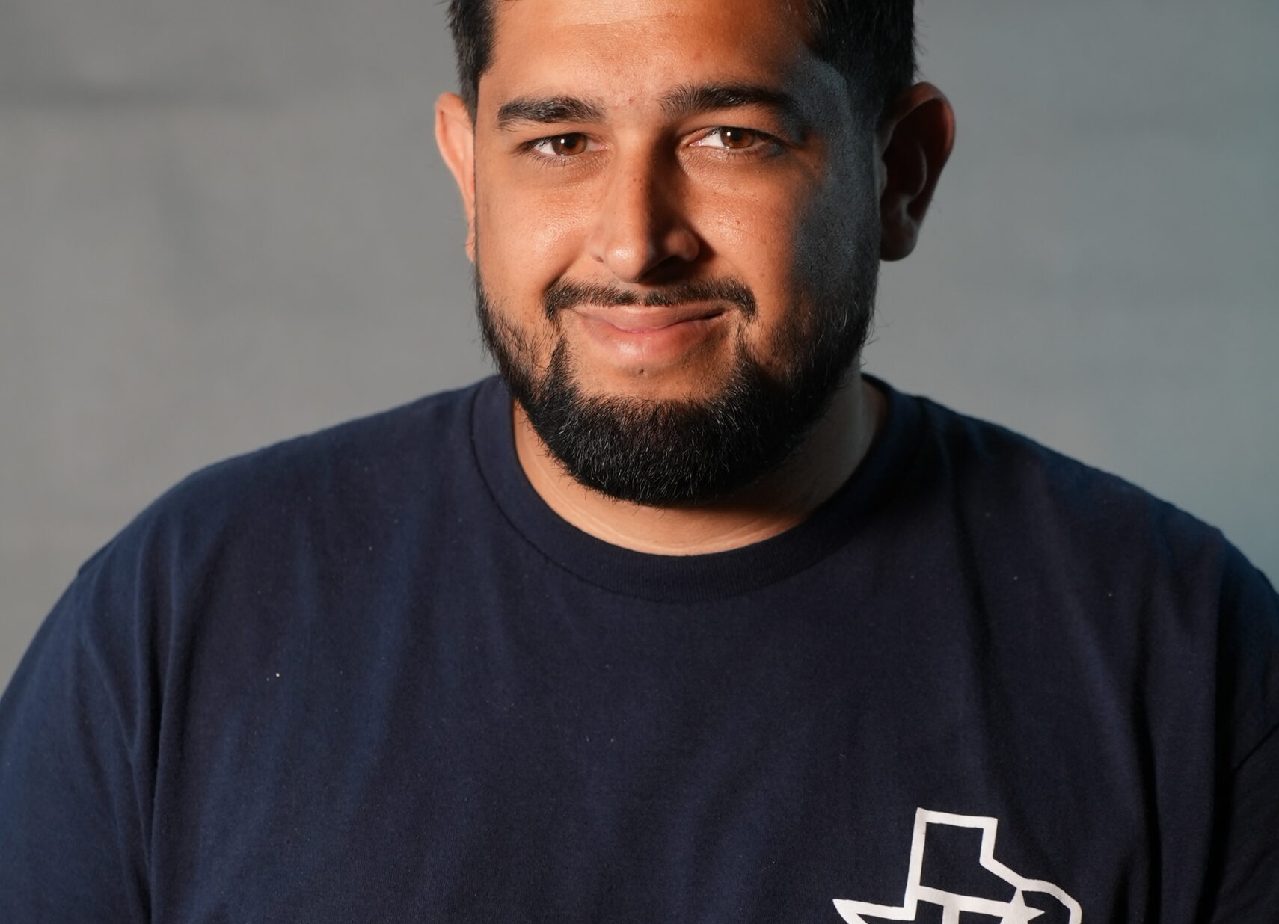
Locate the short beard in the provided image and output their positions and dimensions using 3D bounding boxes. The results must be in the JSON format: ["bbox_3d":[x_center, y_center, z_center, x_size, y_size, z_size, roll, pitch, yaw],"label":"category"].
[{"bbox_3d":[0.015,-0.033,1.450,0.152,0.099,0.108,-2,3,11],"label":"short beard"}]

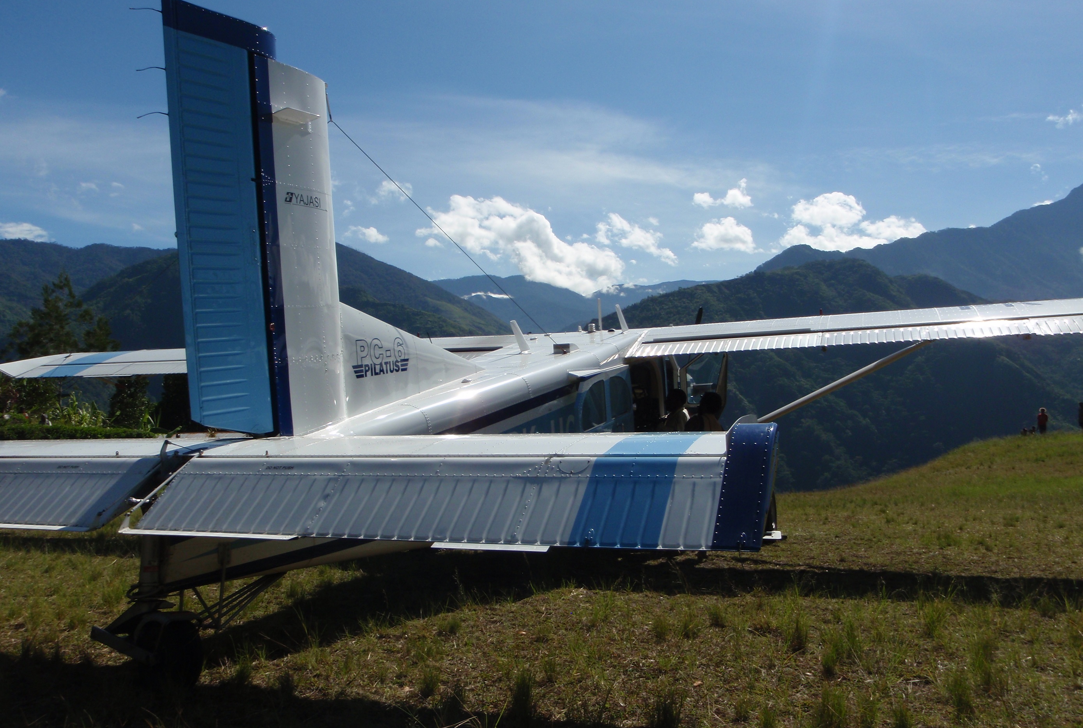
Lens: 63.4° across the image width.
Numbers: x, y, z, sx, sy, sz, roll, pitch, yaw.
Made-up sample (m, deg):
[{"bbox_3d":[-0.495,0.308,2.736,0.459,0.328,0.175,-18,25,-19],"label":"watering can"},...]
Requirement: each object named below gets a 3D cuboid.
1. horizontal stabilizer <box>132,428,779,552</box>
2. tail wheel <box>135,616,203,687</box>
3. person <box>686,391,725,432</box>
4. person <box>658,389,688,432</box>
[{"bbox_3d":[-0.352,0.437,3.533,2.520,0.340,1.000,-2,2,21],"label":"horizontal stabilizer"},{"bbox_3d":[-1.574,1.226,3.700,0.320,0.320,0.160,-3,-5,35],"label":"tail wheel"},{"bbox_3d":[1.660,1.123,8.793,0.340,1.685,0.480,-3,-5,35],"label":"person"},{"bbox_3d":[1.344,1.111,8.892,0.340,1.715,0.470,-1,-4,20],"label":"person"}]

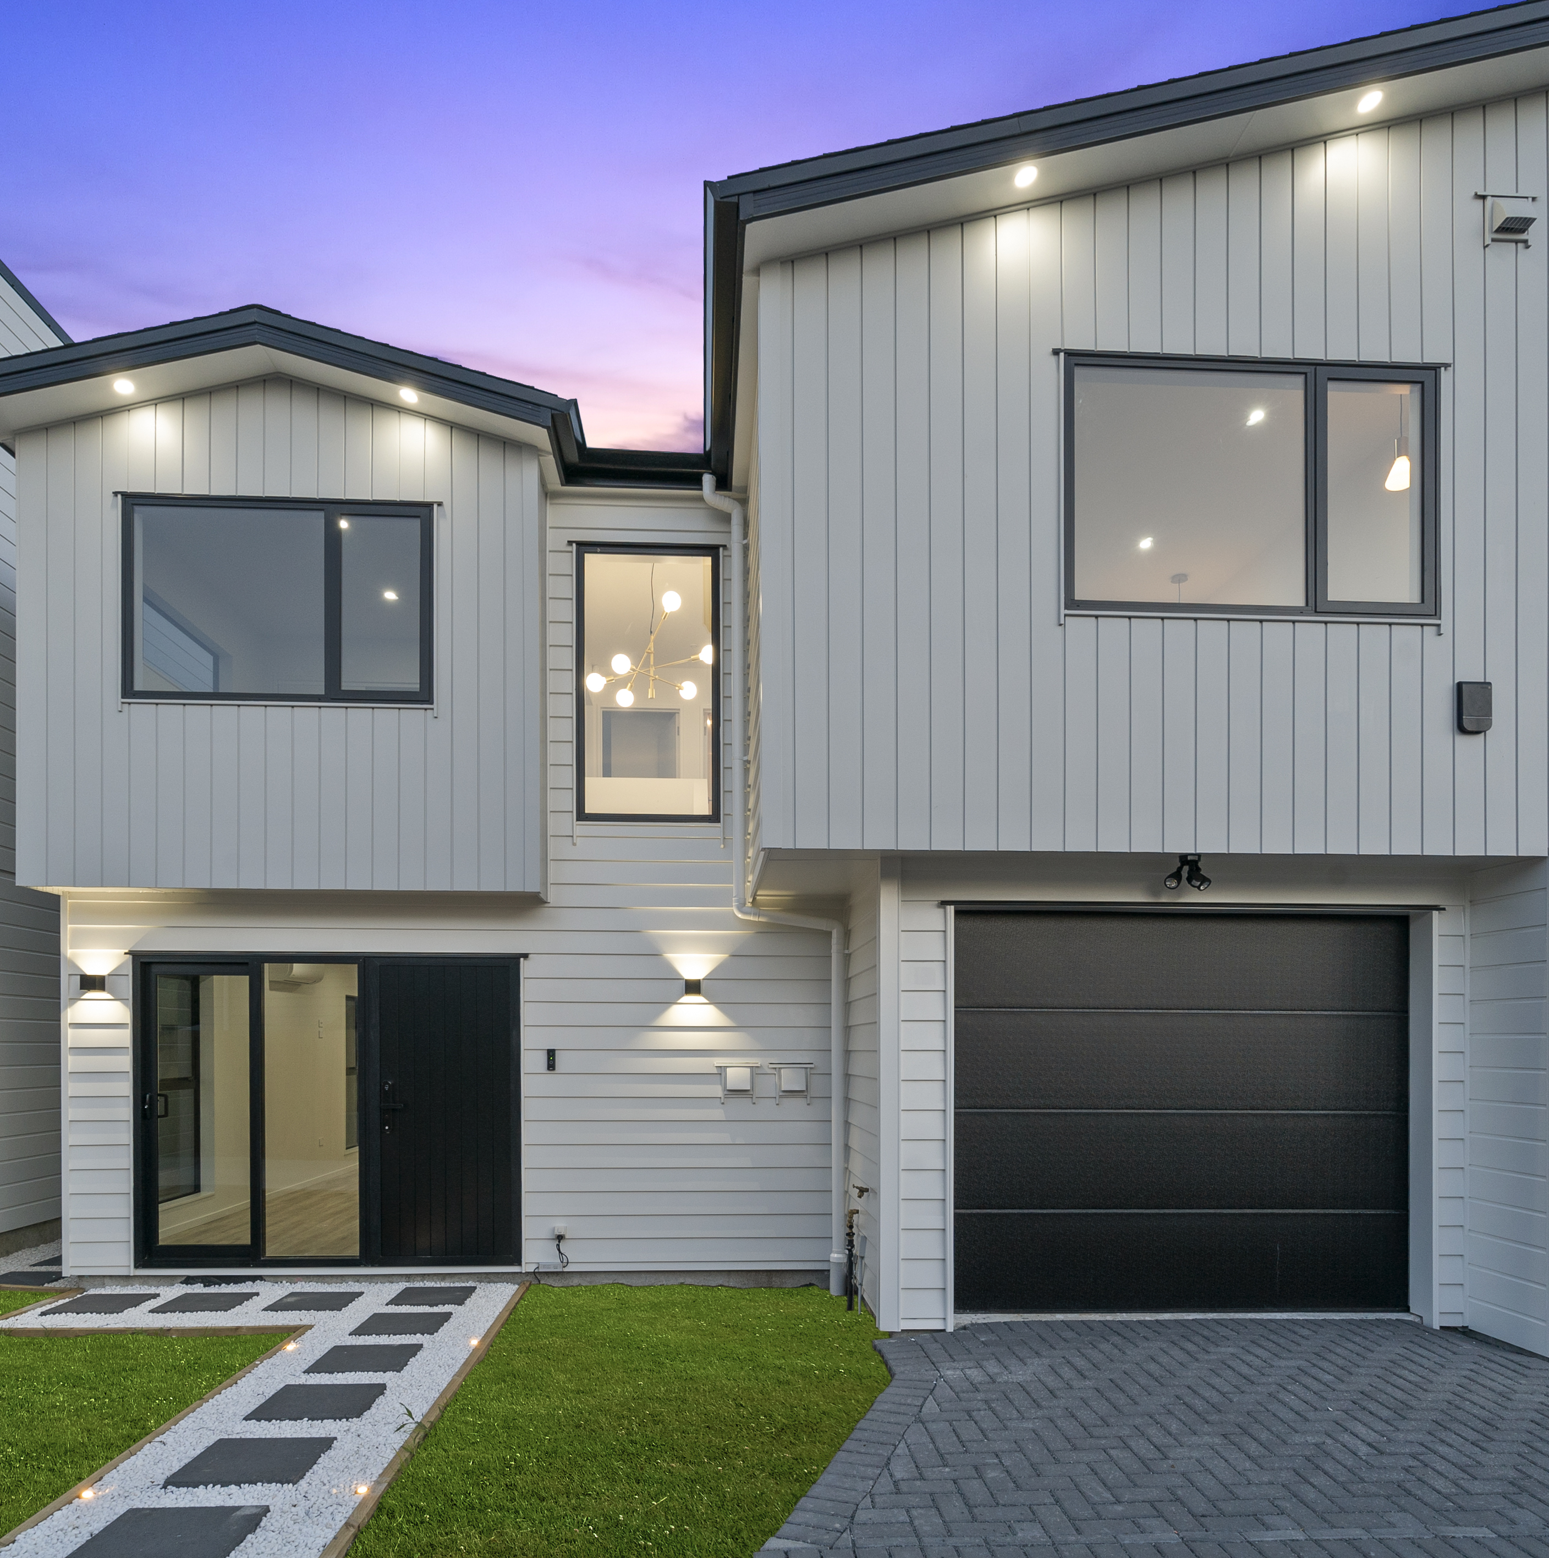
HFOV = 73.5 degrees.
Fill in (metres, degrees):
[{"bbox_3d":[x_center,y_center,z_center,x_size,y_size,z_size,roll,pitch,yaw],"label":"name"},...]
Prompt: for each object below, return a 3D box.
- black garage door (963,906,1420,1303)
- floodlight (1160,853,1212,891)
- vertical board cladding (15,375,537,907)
[{"bbox_3d":[2.130,1.745,5.460,2.450,2.100,0.050,0,0,-3],"label":"black garage door"},{"bbox_3d":[1.930,0.440,4.850,0.220,0.170,0.170,0,0,-3],"label":"floodlight"},{"bbox_3d":[-2.860,-0.850,6.040,2.980,2.980,0.060,0,0,-3],"label":"vertical board cladding"}]

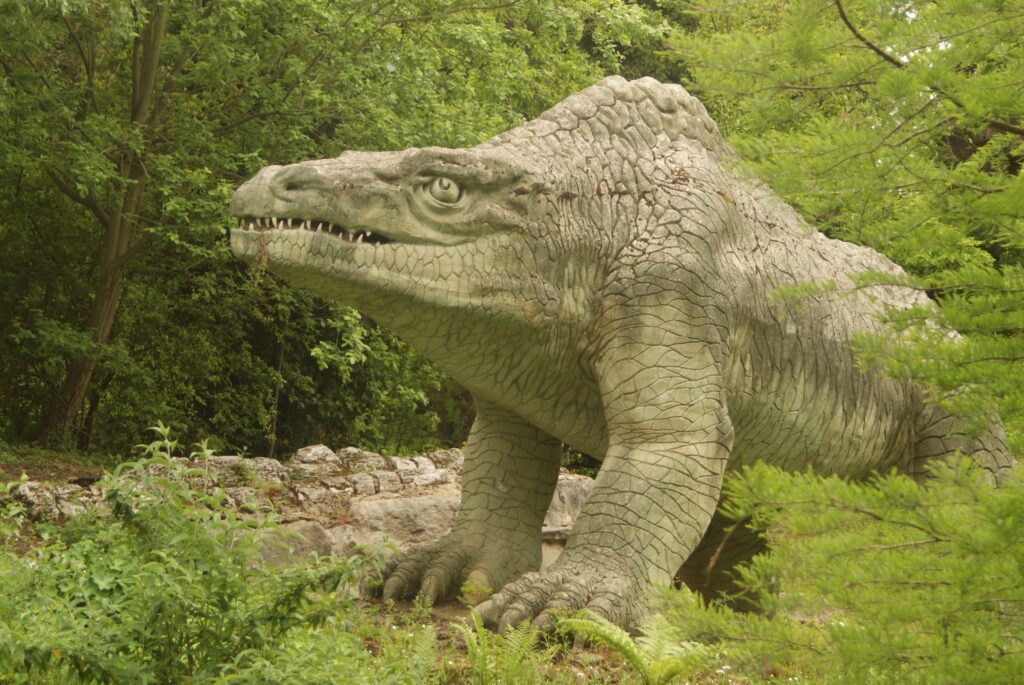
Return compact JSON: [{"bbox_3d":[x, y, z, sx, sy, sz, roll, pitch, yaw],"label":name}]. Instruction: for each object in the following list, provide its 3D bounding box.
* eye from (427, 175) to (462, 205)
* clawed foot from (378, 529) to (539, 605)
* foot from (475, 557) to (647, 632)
[{"bbox_3d":[-0.463,-1.042,20.500,0.245,0.195,0.130,0,1,-7],"label":"eye"},{"bbox_3d":[-0.410,1.656,22.100,1.050,0.500,0.880,-1,1,-45],"label":"clawed foot"},{"bbox_3d":[0.348,1.736,20.600,1.050,0.500,0.880,-1,1,-41],"label":"foot"}]

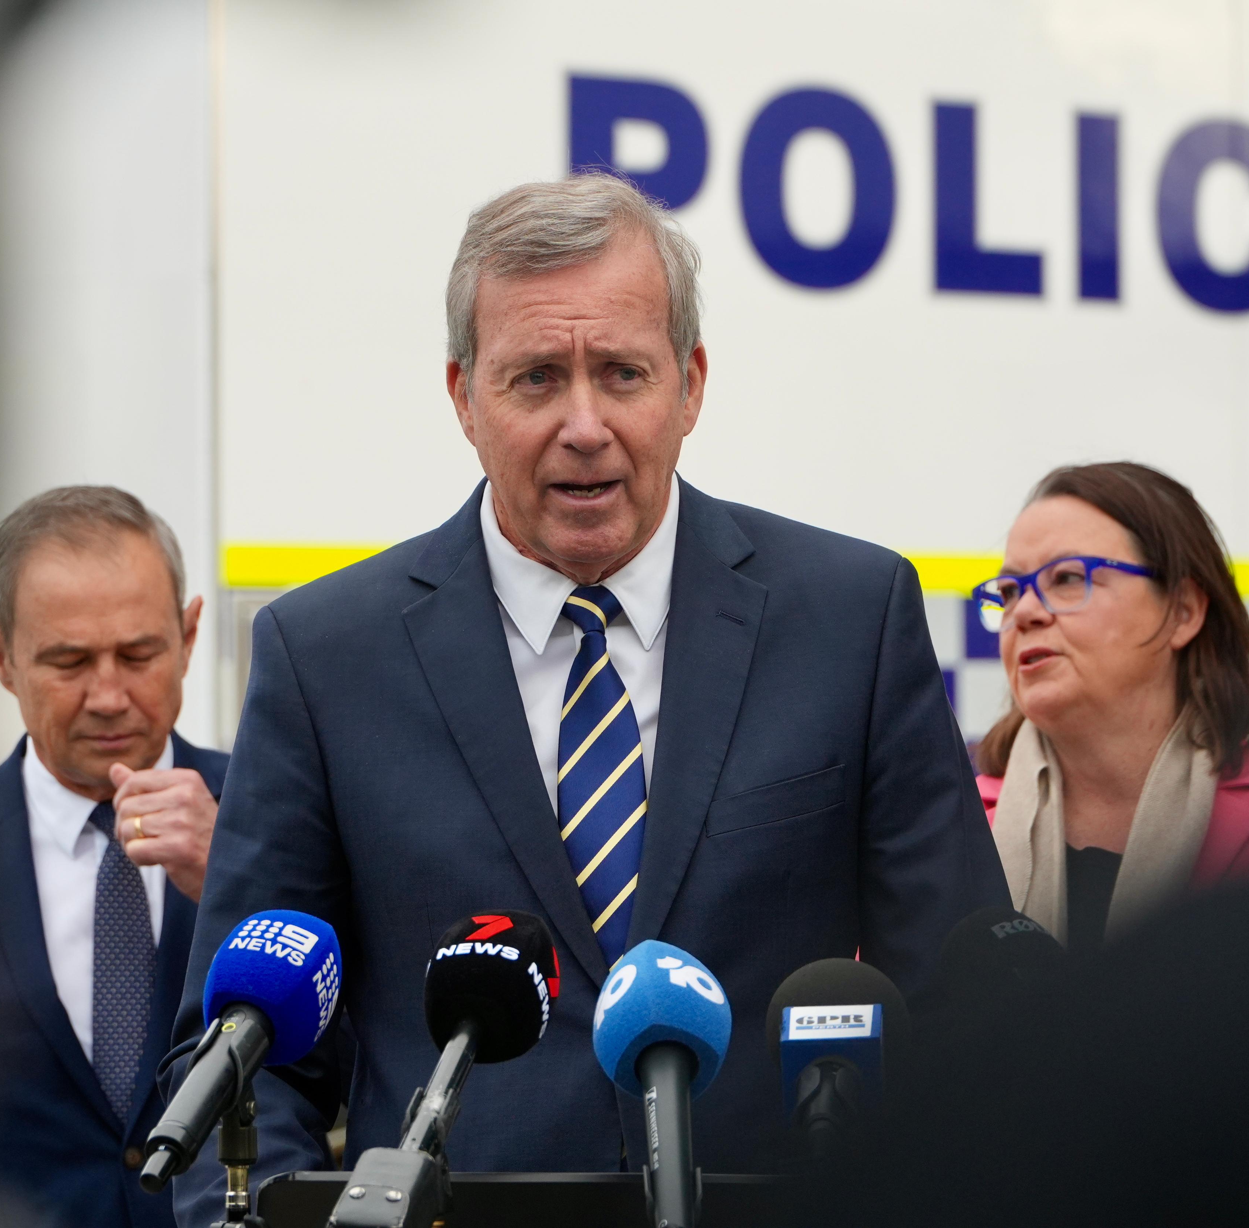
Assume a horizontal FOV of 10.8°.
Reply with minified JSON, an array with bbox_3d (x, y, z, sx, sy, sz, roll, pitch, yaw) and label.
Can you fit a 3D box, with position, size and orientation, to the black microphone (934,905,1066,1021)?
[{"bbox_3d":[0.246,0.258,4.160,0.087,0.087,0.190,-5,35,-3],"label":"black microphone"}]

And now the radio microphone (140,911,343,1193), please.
[{"bbox_3d":[-0.254,0.287,4.145,0.087,0.087,0.250,20,46,12],"label":"radio microphone"}]

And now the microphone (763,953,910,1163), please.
[{"bbox_3d":[0.132,0.289,4.159,0.090,0.090,0.190,5,32,3],"label":"microphone"}]

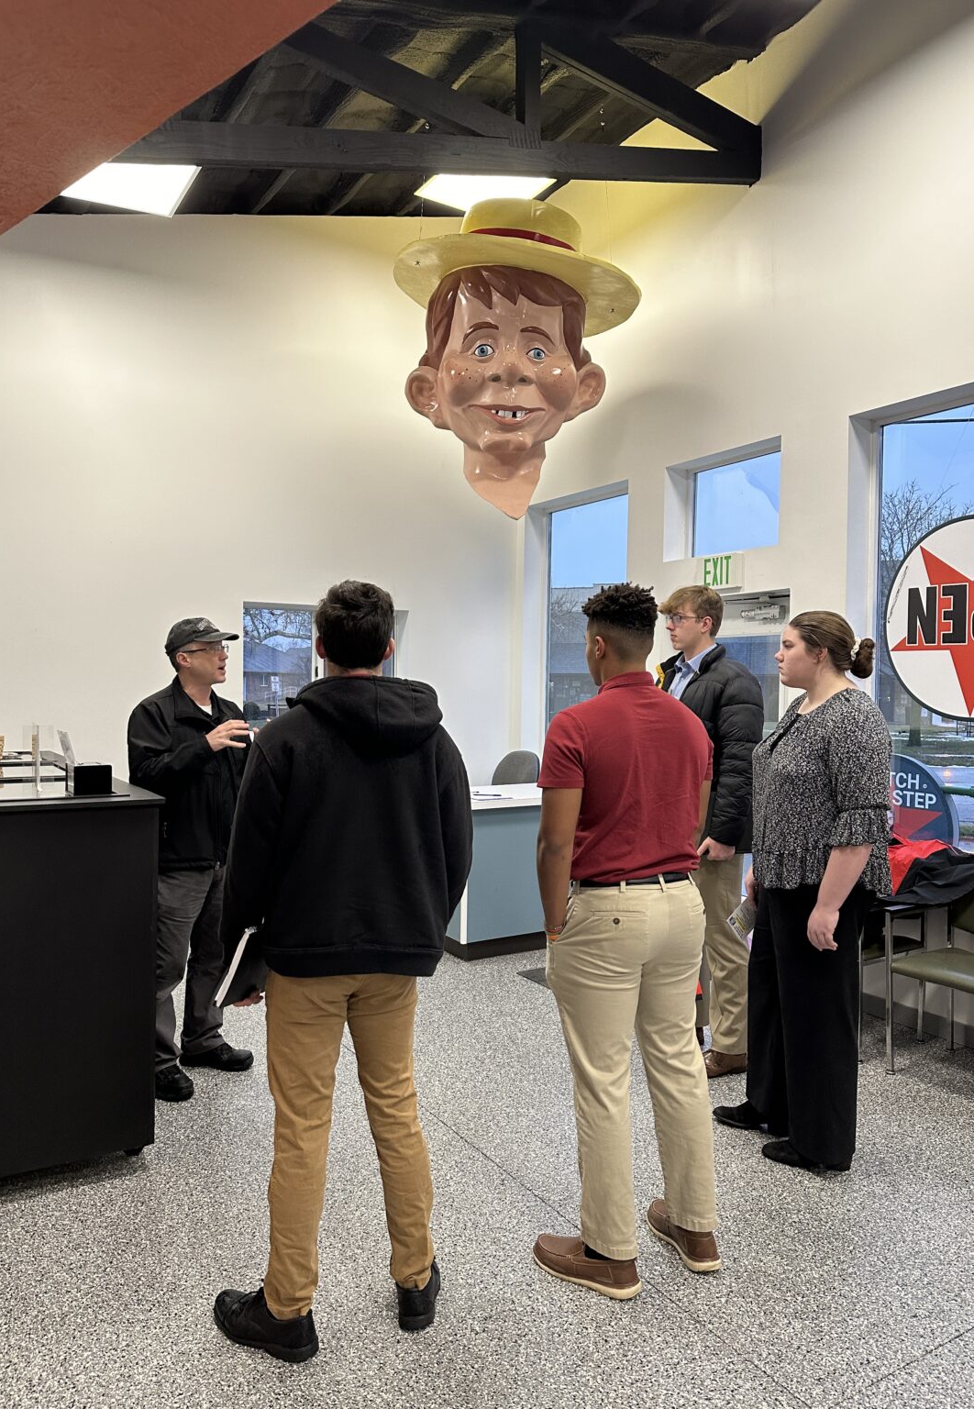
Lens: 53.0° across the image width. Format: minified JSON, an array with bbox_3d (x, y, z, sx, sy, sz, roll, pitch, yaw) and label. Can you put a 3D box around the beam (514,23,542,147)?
[{"bbox_3d":[0.188,-2.787,4.418,0.092,0.515,0.090,0,1,-32],"label":"beam"}]

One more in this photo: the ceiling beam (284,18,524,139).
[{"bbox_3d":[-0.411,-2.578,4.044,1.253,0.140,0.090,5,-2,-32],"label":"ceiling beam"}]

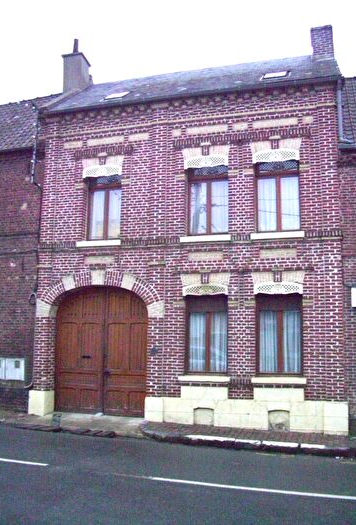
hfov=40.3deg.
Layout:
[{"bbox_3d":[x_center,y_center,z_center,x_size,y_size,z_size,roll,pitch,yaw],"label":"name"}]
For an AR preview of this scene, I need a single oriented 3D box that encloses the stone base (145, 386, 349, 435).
[{"bbox_3d":[1.363,3.075,10.321,4.239,0.807,0.317,-2,-8,16],"label":"stone base"}]

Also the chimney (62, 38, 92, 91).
[{"bbox_3d":[-3.074,-5.917,14.672,0.675,1.793,0.601,-2,-8,16],"label":"chimney"}]

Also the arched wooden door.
[{"bbox_3d":[-1.780,2.100,11.717,2.521,3.033,0.127,-2,-8,16],"label":"arched wooden door"}]

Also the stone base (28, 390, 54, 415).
[{"bbox_3d":[-3.273,3.347,11.658,0.411,0.575,0.443,-2,-8,16],"label":"stone base"}]

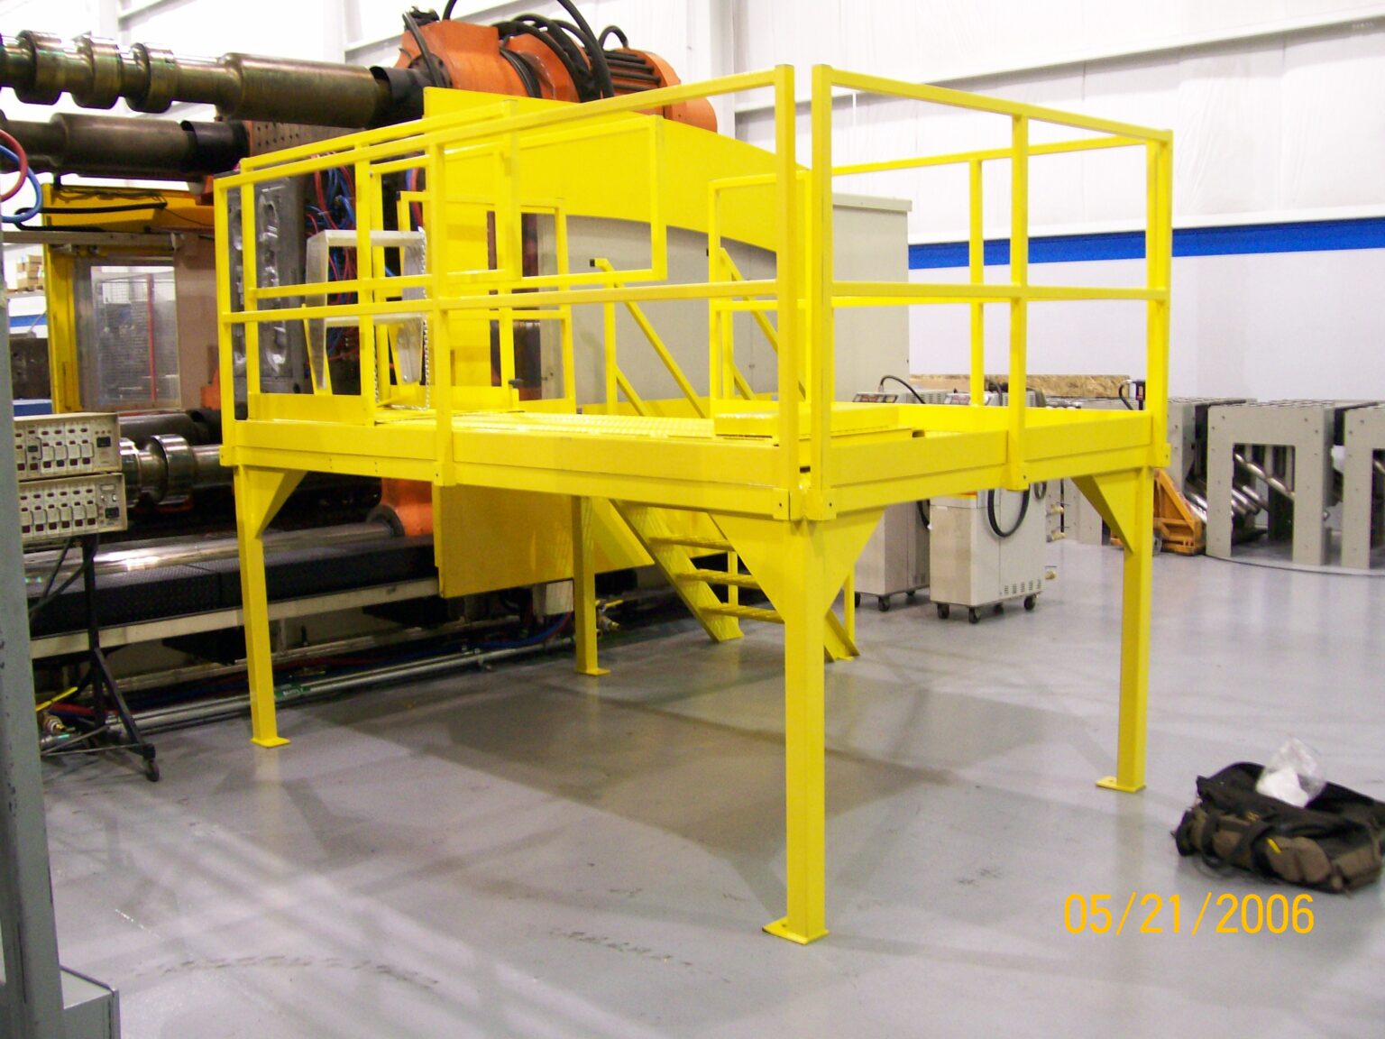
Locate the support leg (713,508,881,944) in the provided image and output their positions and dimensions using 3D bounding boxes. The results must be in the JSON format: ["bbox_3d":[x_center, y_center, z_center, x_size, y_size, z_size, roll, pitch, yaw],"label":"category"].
[{"bbox_3d":[0.296,0.544,4.082,0.360,1.165,0.360,-8,10,-44],"label":"support leg"}]

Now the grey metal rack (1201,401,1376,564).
[{"bbox_3d":[4.324,-0.288,10.461,0.860,1.100,0.880,-8,10,-44],"label":"grey metal rack"}]

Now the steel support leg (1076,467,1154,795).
[{"bbox_3d":[1.382,0.396,5.142,0.430,1.165,0.350,-8,10,-44],"label":"steel support leg"}]

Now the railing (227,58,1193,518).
[{"bbox_3d":[-0.131,-0.787,5.464,1.960,1.190,3.150,-8,10,-44],"label":"railing"}]

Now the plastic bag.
[{"bbox_3d":[1.833,0.764,4.412,0.160,0.205,0.180,-8,10,-44],"label":"plastic bag"}]

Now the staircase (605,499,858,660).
[{"bbox_3d":[0.220,0.105,7.359,1.030,1.250,0.860,-8,10,-44],"label":"staircase"}]

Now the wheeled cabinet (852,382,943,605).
[{"bbox_3d":[1.312,-0.143,8.959,0.720,1.320,0.300,-8,10,-44],"label":"wheeled cabinet"}]

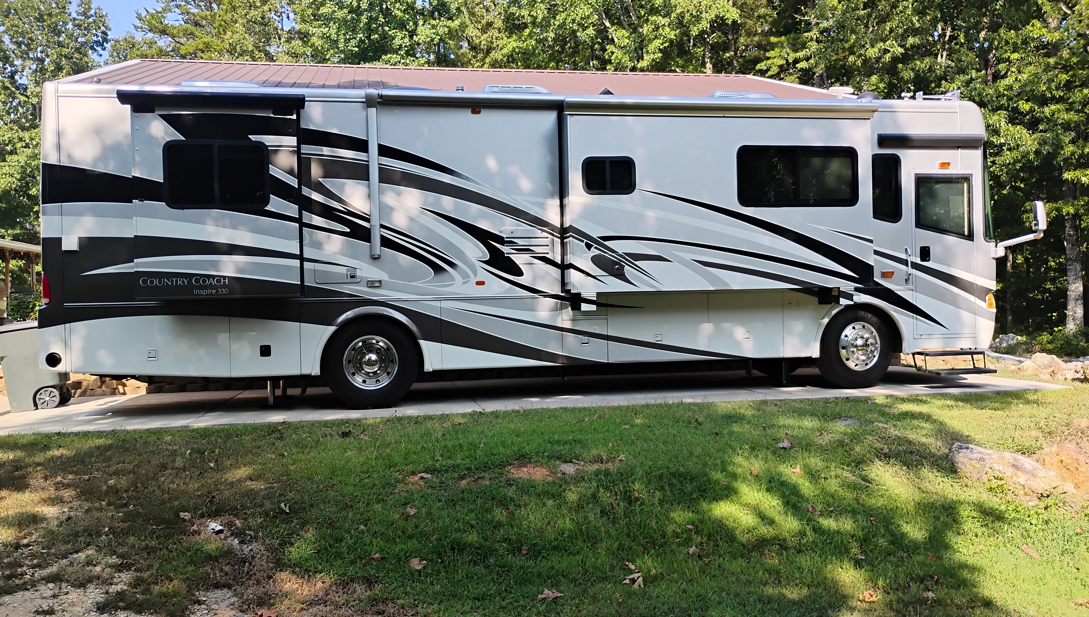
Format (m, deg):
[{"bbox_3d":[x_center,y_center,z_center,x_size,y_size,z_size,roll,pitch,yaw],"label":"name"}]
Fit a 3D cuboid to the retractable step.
[{"bbox_3d":[5.038,0.654,10.812,0.750,0.260,0.550,-1,0,-10],"label":"retractable step"}]

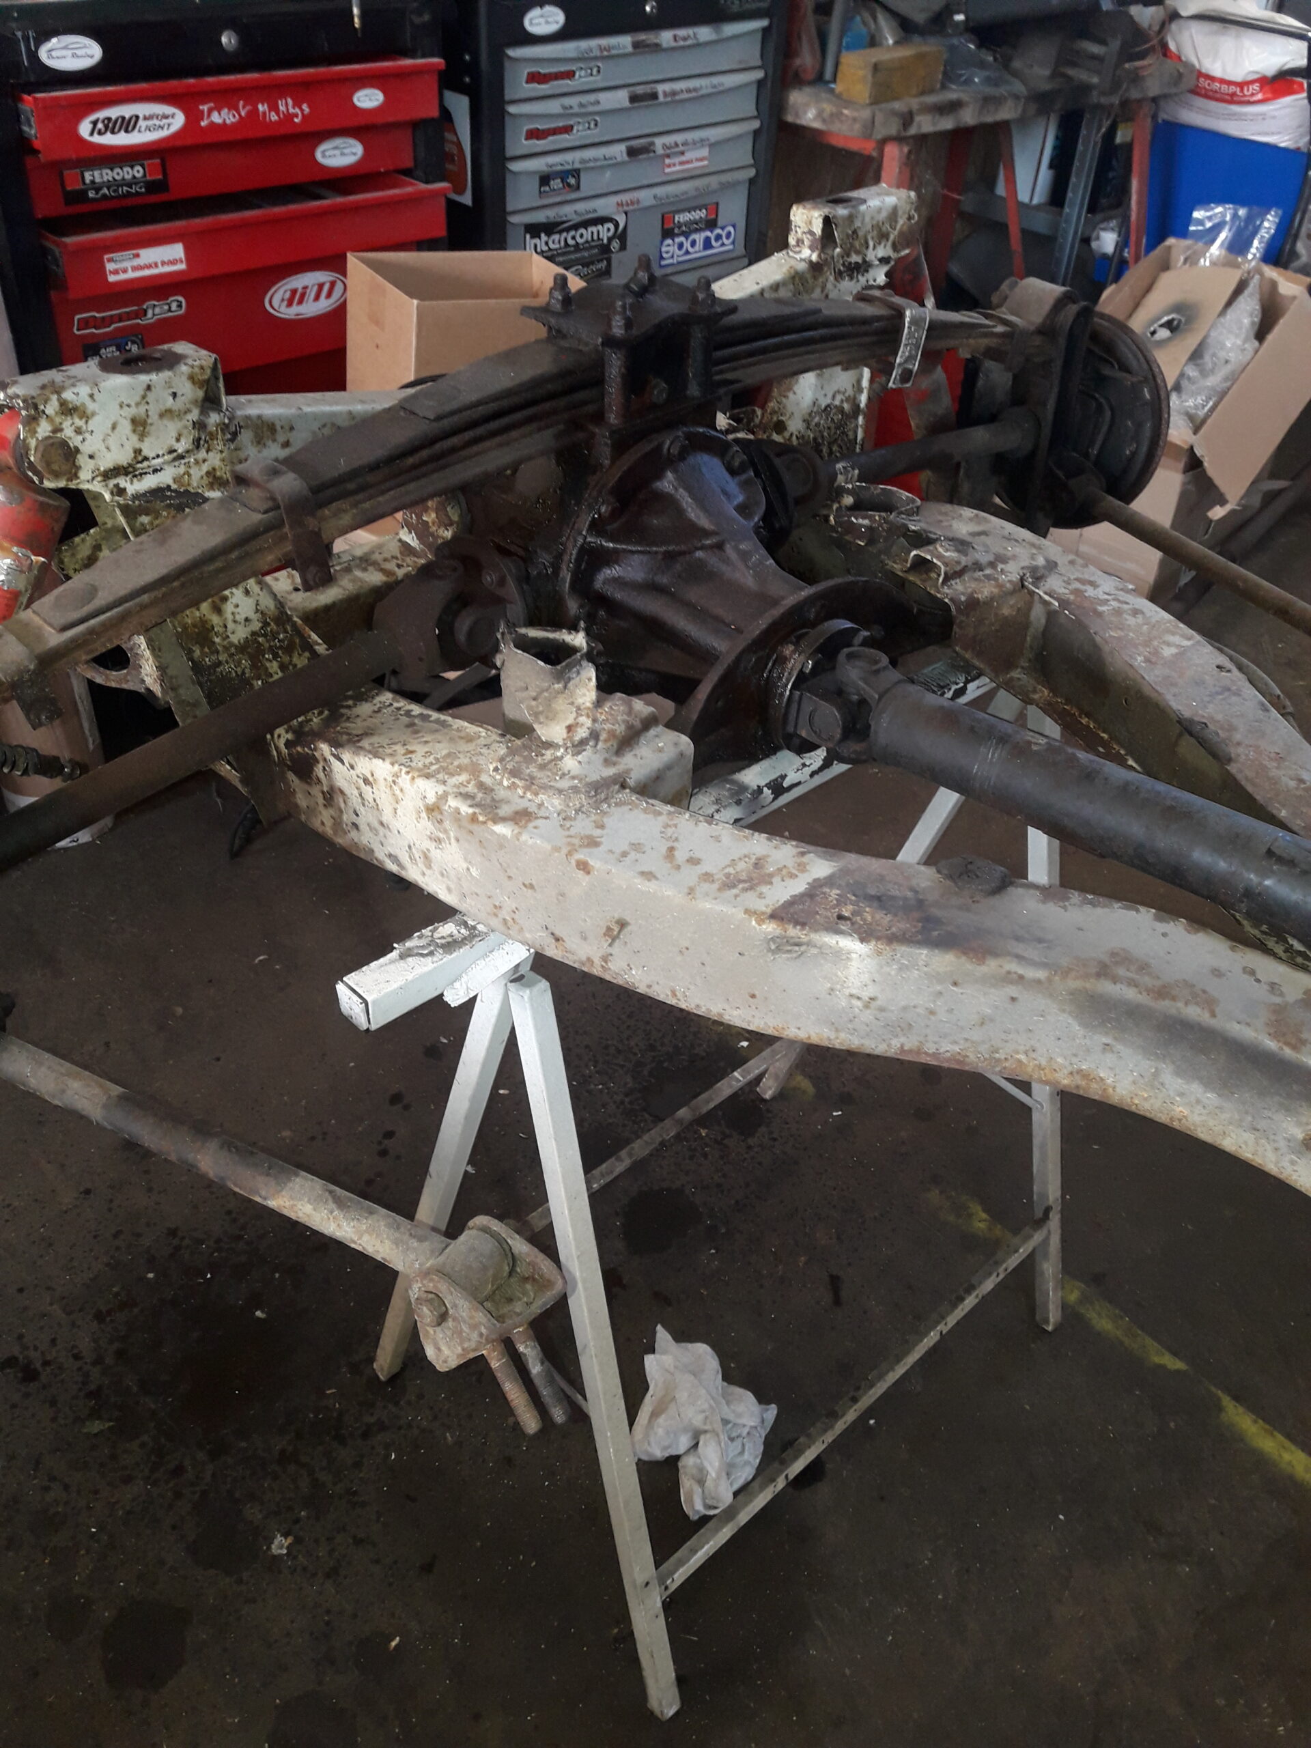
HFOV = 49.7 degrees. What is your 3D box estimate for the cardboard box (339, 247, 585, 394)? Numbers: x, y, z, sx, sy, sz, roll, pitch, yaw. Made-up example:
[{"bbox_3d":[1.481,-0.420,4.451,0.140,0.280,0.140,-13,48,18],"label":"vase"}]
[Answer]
[{"bbox_3d":[-0.282,-0.733,2.145,0.303,0.340,0.214,-16,44,-31],"label":"cardboard box"}]

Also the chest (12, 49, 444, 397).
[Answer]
[{"bbox_3d":[-0.706,-0.797,2.227,0.670,1.000,0.540,-27,49,-33],"label":"chest"}]

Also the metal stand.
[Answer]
[{"bbox_3d":[0.107,0.204,1.298,0.851,0.822,0.459,-29,50,-34],"label":"metal stand"}]

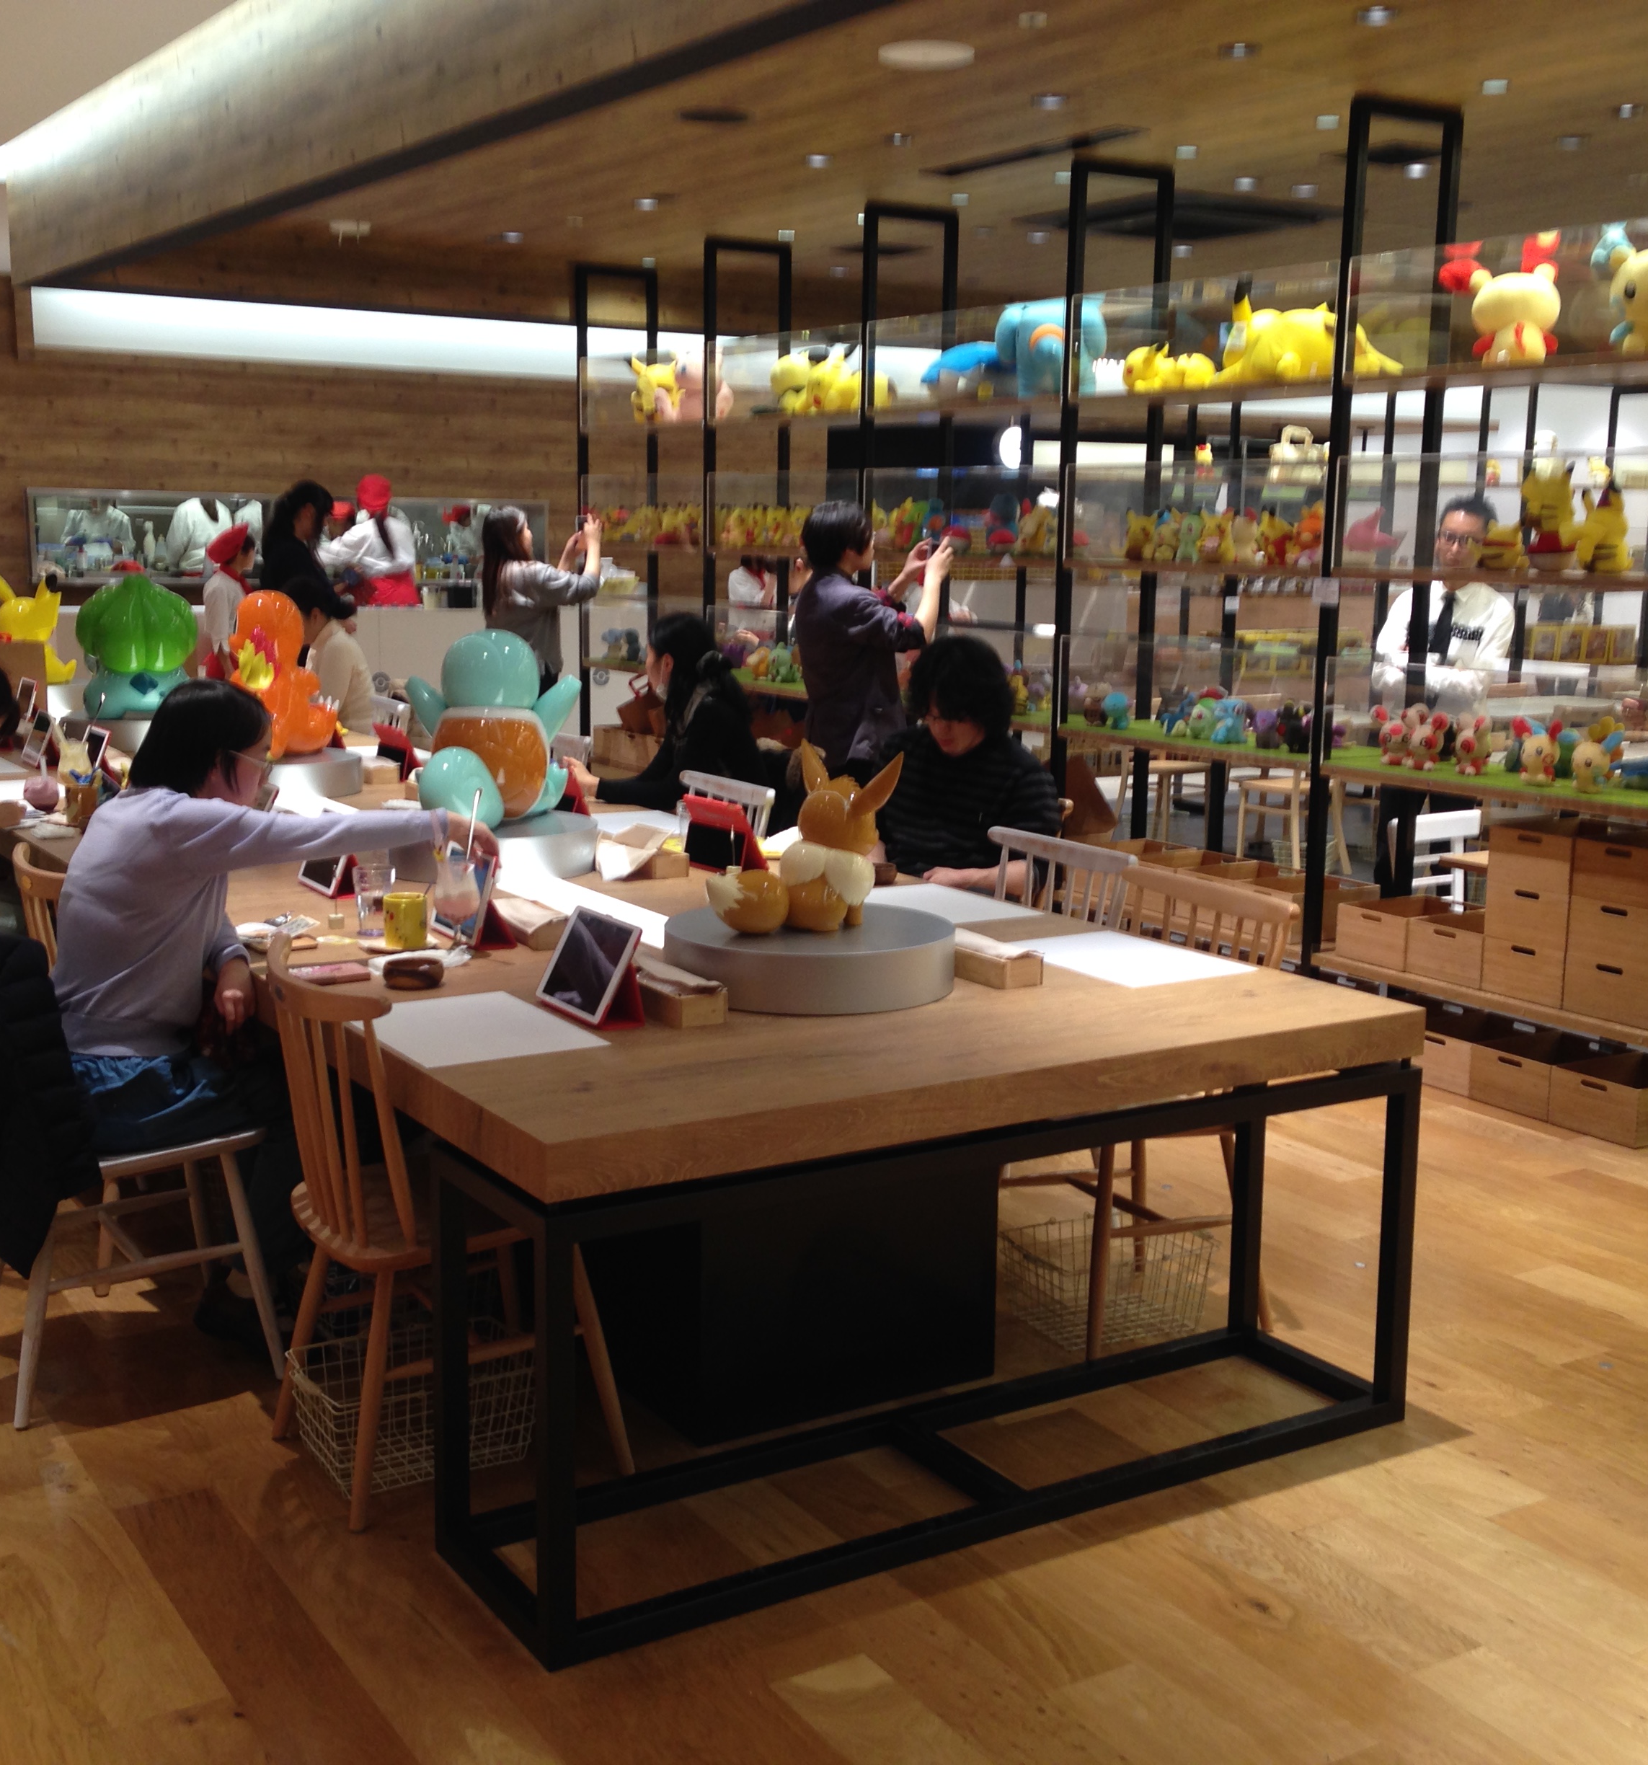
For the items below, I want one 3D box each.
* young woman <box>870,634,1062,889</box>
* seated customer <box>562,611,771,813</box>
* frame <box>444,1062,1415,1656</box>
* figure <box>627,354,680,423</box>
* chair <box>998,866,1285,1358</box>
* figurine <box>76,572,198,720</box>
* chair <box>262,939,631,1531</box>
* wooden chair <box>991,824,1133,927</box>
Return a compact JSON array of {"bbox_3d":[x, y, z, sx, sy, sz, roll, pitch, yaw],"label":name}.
[{"bbox_3d":[0.273,0.056,5.263,0.520,1.250,0.750,9,13,40],"label":"young woman"},{"bbox_3d":[-0.481,-0.155,6.606,0.780,1.260,0.500,-2,9,-15],"label":"seated customer"},{"bbox_3d":[0.207,0.639,3.475,1.593,0.615,0.399,-5,11,-33],"label":"frame"},{"bbox_3d":[-0.771,-2.183,9.931,0.250,0.300,0.220,6,11,30],"label":"figure"},{"bbox_3d":[0.569,0.435,4.296,0.490,0.830,0.510,-5,11,-32],"label":"chair"},{"bbox_3d":[-2.391,-0.824,7.743,0.400,0.490,0.450,-4,10,-24],"label":"figurine"},{"bbox_3d":[-0.629,0.536,3.653,0.510,0.835,0.490,-5,12,-31],"label":"chair"},{"bbox_3d":[0.315,0.334,4.789,0.520,0.800,0.470,-5,11,-32],"label":"wooden chair"}]

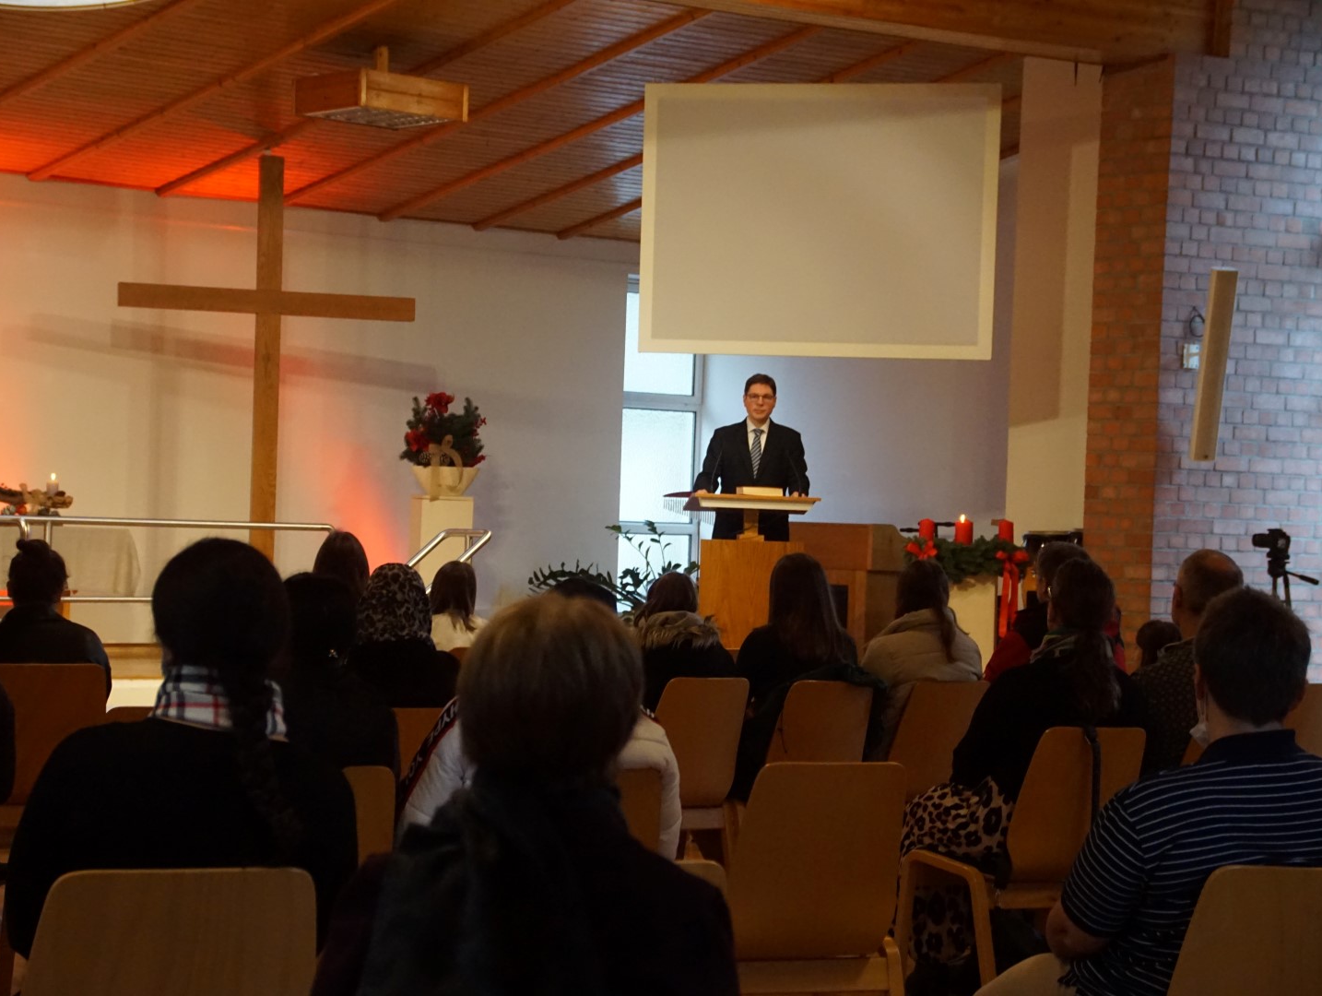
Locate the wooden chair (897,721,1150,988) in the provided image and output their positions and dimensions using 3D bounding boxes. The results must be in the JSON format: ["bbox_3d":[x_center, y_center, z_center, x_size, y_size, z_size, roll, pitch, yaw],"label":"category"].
[{"bbox_3d":[0.917,0.999,8.747,0.490,0.855,0.520,2,0,-40],"label":"wooden chair"}]

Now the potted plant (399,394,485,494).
[{"bbox_3d":[-1.411,-0.347,22.000,0.530,0.670,0.480,2,0,-12],"label":"potted plant"}]

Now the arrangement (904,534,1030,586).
[{"bbox_3d":[1.477,0.298,16.400,0.570,0.250,0.520,2,0,-10],"label":"arrangement"}]

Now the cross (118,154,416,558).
[{"bbox_3d":[-2.729,-0.645,23.500,2.050,3.350,0.140,2,0,-11],"label":"cross"}]

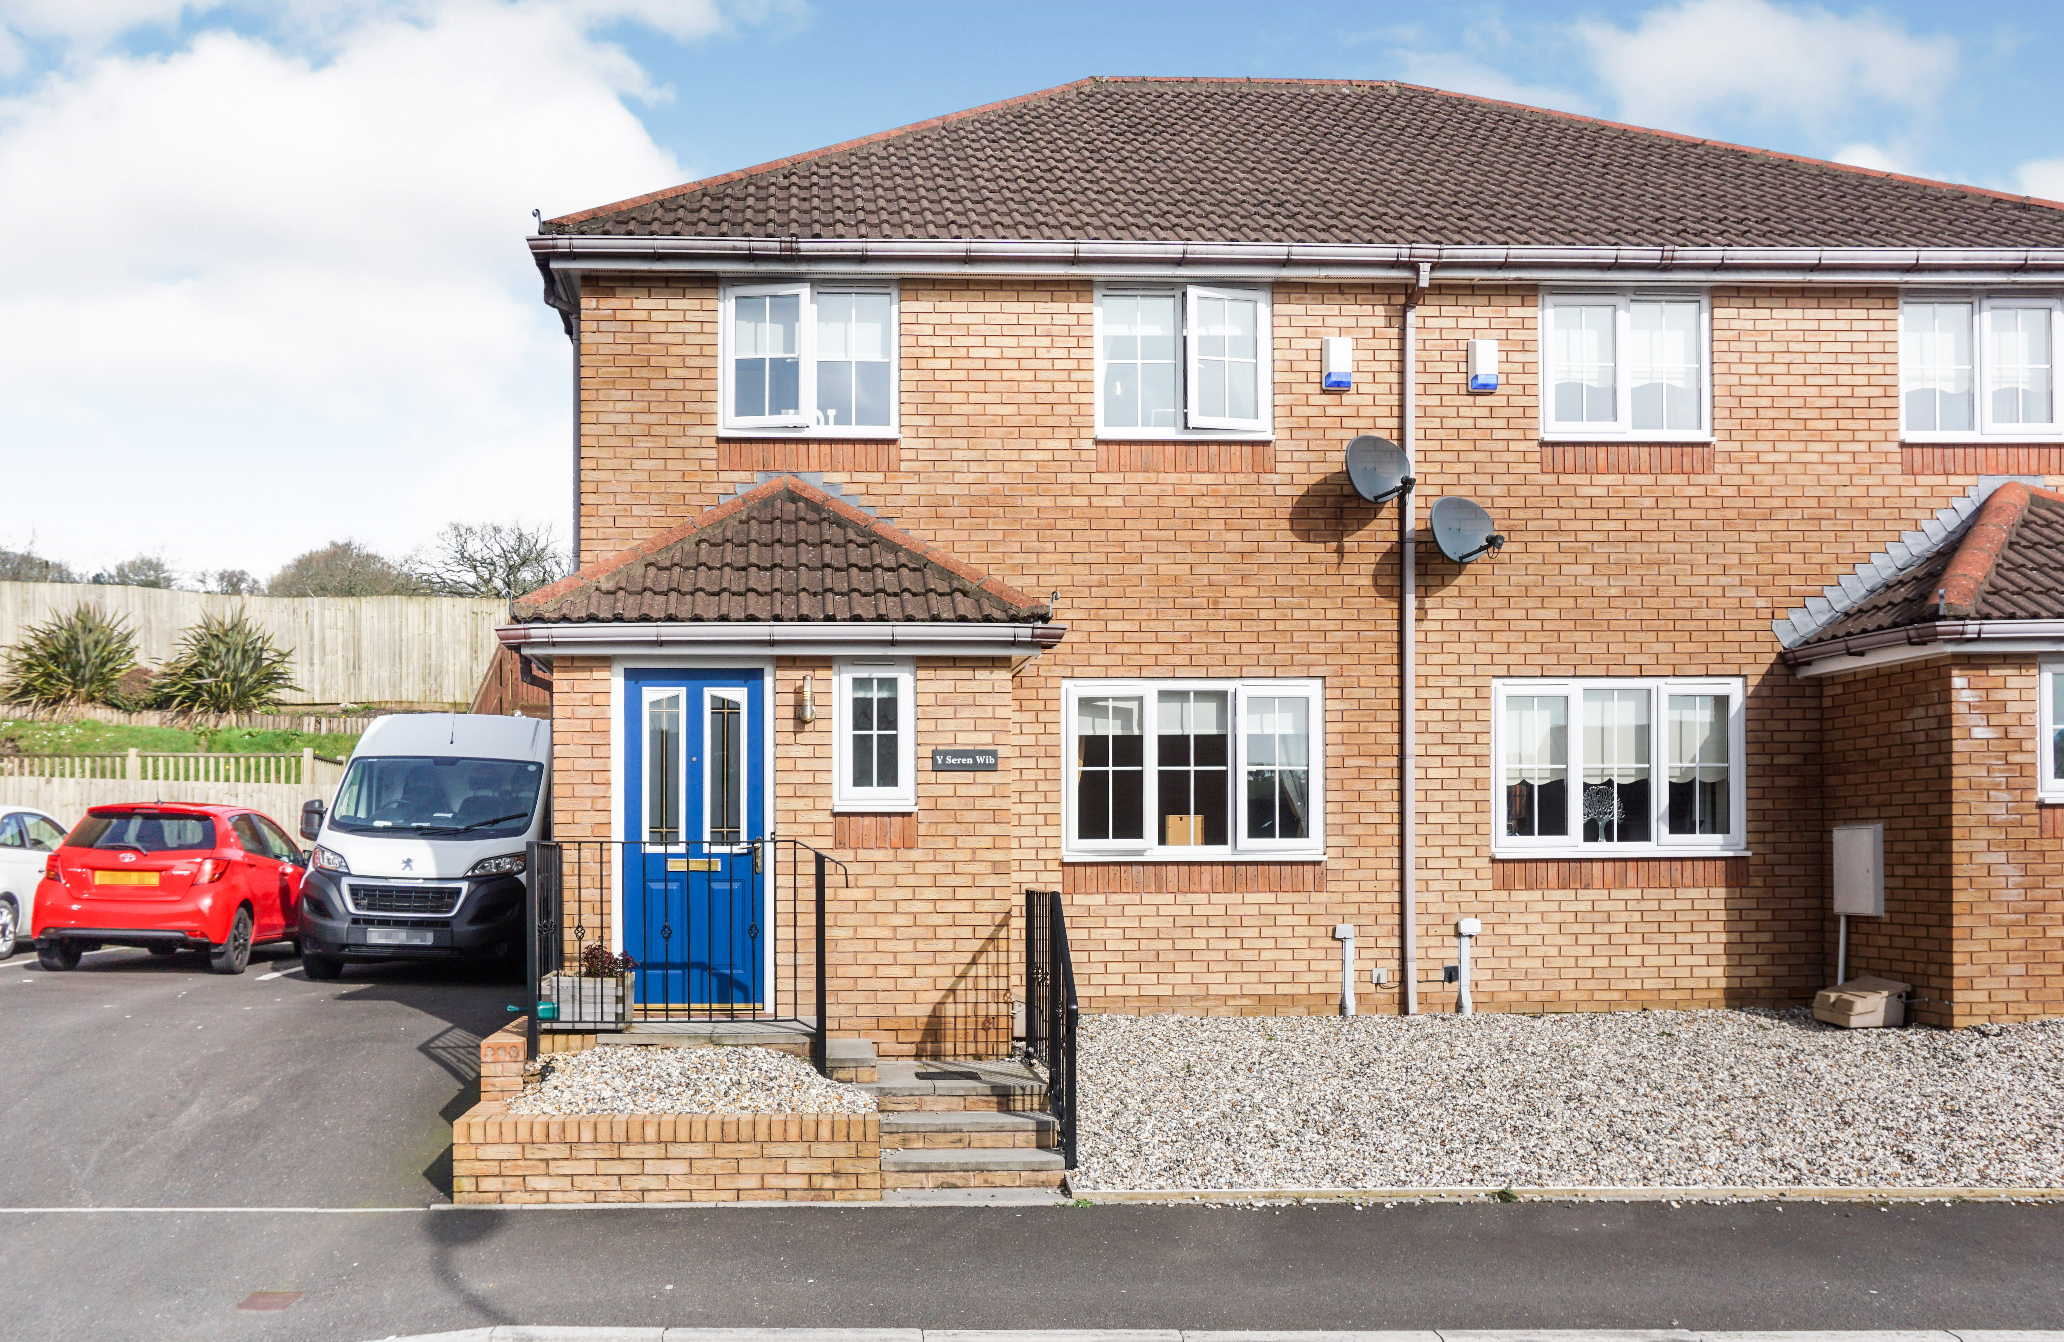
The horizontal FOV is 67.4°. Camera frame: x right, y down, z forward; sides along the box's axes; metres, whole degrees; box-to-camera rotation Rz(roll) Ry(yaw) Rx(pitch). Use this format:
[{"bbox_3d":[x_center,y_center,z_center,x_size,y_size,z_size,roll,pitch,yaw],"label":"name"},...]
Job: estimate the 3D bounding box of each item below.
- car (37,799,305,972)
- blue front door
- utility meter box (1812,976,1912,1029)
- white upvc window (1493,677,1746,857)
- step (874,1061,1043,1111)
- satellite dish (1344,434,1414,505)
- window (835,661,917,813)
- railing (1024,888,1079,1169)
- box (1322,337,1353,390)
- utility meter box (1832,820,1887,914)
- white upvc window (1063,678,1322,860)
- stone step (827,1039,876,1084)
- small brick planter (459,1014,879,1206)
[{"bbox_3d":[-8.520,2.130,15.750,1.700,1.500,3.950,2,-6,-14],"label":"car"},{"bbox_3d":[-1.972,0.990,9.038,0.815,1.999,0.080,0,-1,-2],"label":"blue front door"},{"bbox_3d":[5.182,2.064,9.702,0.380,0.290,0.390,0,-1,-2],"label":"utility meter box"},{"bbox_3d":[3.939,0.647,10.368,1.725,1.220,0.120,0,-1,-2],"label":"white upvc window"},{"bbox_3d":[-0.430,2.290,8.560,0.950,0.150,0.880,1,-6,-6],"label":"step"},{"bbox_3d":[2.257,-1.312,10.030,0.430,0.450,0.260,1,-2,-28],"label":"satellite dish"},{"bbox_3d":[-0.923,0.376,9.060,0.485,0.903,0.110,0,-1,-2],"label":"window"},{"bbox_3d":[0.088,1.835,8.381,0.070,1.250,1.980,0,-1,-6],"label":"railing"},{"bbox_3d":[2.030,-2.035,10.280,0.187,0.345,0.080,0,-1,-3],"label":"box"},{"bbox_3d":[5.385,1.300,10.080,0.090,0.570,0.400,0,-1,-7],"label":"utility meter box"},{"bbox_3d":[1.066,0.654,10.268,1.738,1.214,0.130,0,-1,-2],"label":"white upvc window"},{"bbox_3d":[-1.013,2.164,8.565,0.320,0.140,0.730,0,-1,-2],"label":"stone step"},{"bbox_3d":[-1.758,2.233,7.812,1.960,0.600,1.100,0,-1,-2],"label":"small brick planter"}]

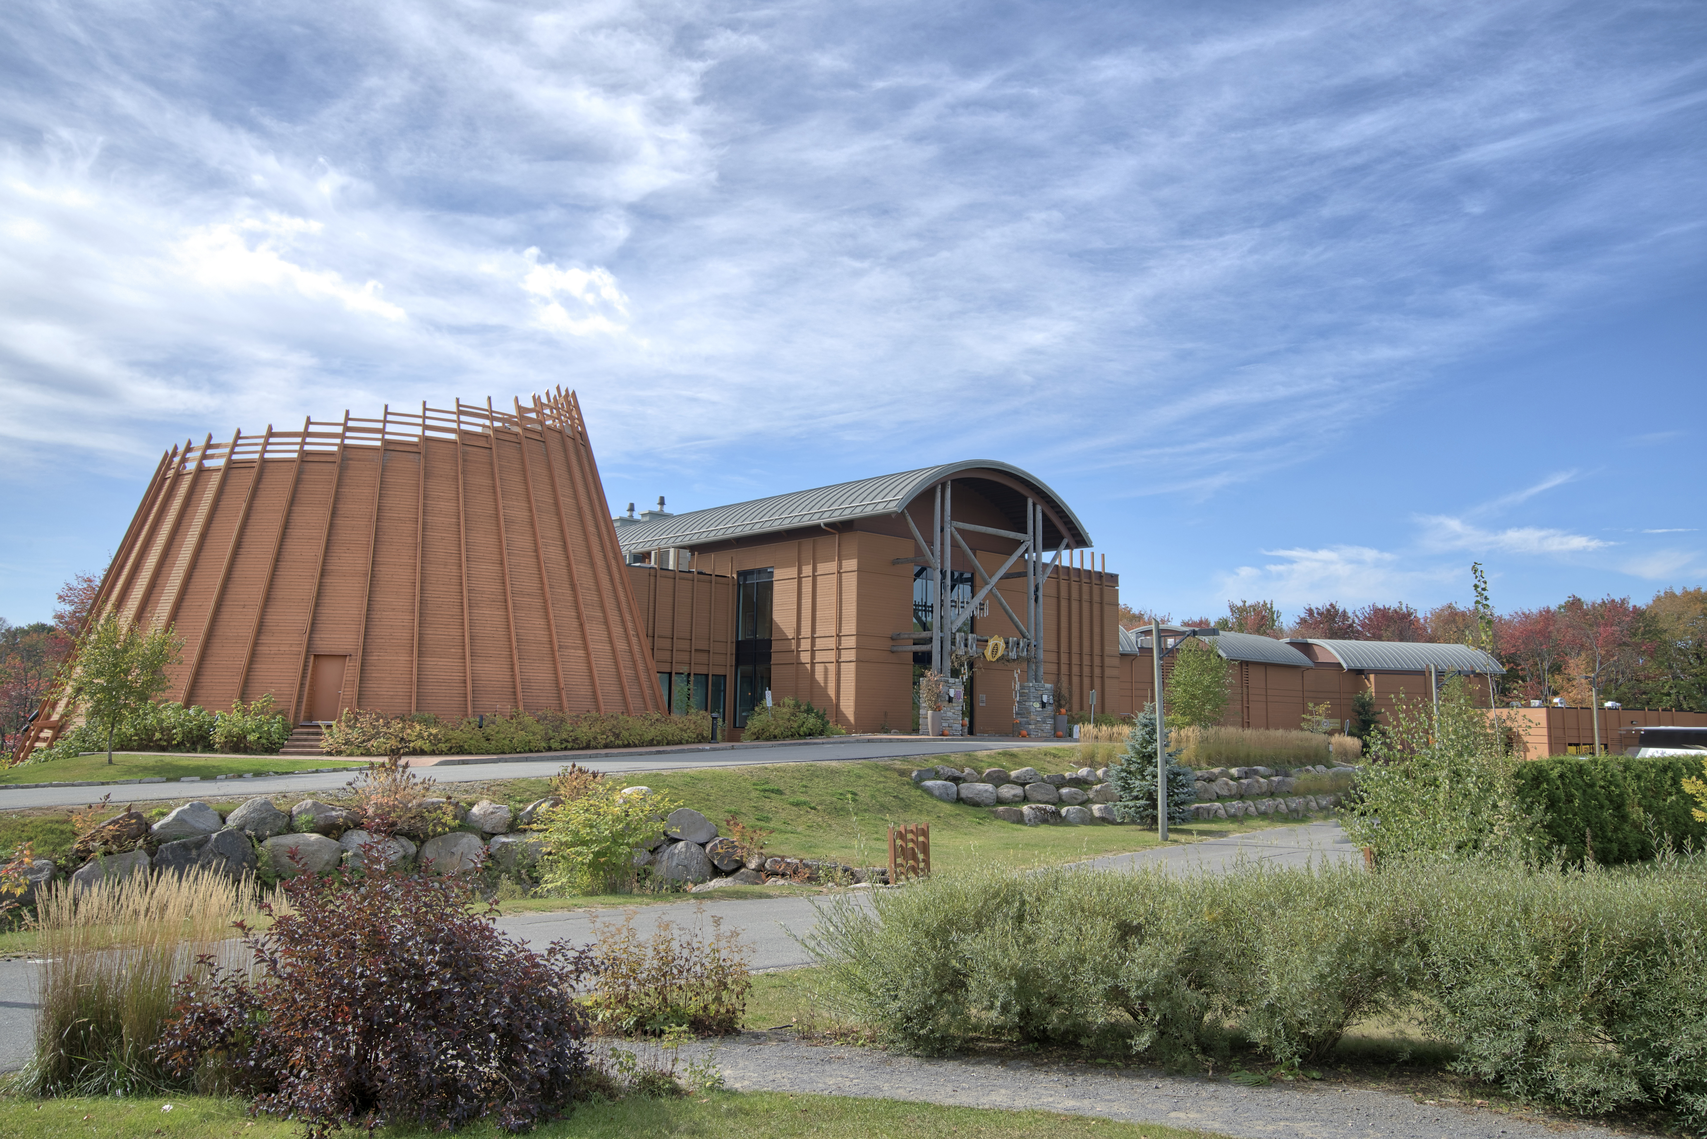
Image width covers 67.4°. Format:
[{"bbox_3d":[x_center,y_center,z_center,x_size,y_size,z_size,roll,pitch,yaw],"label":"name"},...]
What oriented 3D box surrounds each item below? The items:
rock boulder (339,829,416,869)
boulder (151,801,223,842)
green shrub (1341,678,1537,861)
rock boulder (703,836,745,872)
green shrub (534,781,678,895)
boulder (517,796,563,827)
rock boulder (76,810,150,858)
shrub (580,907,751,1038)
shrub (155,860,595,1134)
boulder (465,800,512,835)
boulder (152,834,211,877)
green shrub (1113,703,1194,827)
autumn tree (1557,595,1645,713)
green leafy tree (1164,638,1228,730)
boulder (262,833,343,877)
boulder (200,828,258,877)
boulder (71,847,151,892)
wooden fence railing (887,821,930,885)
[{"bbox_3d":[-7.771,4.561,20.900,1.220,0.650,0.850,2,-7,-10],"label":"rock boulder"},{"bbox_3d":[-9.418,3.573,18.100,1.000,0.600,0.750,4,-8,-25],"label":"boulder"},{"bbox_3d":[9.603,3.577,21.000,3.150,3.550,2.800,-2,-8,24],"label":"green shrub"},{"bbox_3d":[-1.950,4.325,19.400,0.620,0.530,0.520,3,-7,-15],"label":"rock boulder"},{"bbox_3d":[-3.861,4.219,20.200,2.200,1.780,1.900,2,-7,-10],"label":"green shrub"},{"bbox_3d":[-5.371,4.163,21.900,0.800,0.520,0.650,2,-7,-7],"label":"boulder"},{"bbox_3d":[-9.730,3.483,16.800,1.000,0.680,0.700,5,-8,-30],"label":"rock boulder"},{"bbox_3d":[-1.558,3.392,10.800,1.390,1.010,1.150,1,-7,-4],"label":"shrub"},{"bbox_3d":[-3.138,2.777,8.450,2.800,1.750,2.300,3,-7,-19],"label":"shrub"},{"bbox_3d":[-5.403,3.691,19.000,0.700,0.510,0.550,3,-8,-20],"label":"boulder"},{"bbox_3d":[-10.697,4.569,20.400,0.920,0.660,0.850,2,-7,-14],"label":"boulder"},{"bbox_3d":[7.764,5.066,33.200,2.150,3.200,2.150,1,-7,0],"label":"green shrub"},{"bbox_3d":[63.024,9.368,107.726,7.400,14.530,7.200,-3,-8,30],"label":"autumn tree"},{"bbox_3d":[15.557,5.407,58.000,3.000,4.700,3.000,-6,-10,45],"label":"green leafy tree"},{"bbox_3d":[-8.914,4.614,20.700,1.270,0.670,0.900,2,-7,-12],"label":"boulder"},{"bbox_3d":[-8.345,3.812,17.100,0.800,0.700,0.650,4,-8,-25],"label":"boulder"},{"bbox_3d":[-10.270,4.231,17.700,1.100,0.750,0.800,4,-8,-25],"label":"boulder"},{"bbox_3d":[0.989,4.979,22.600,0.130,1.000,1.400,-4,-8,32],"label":"wooden fence railing"}]

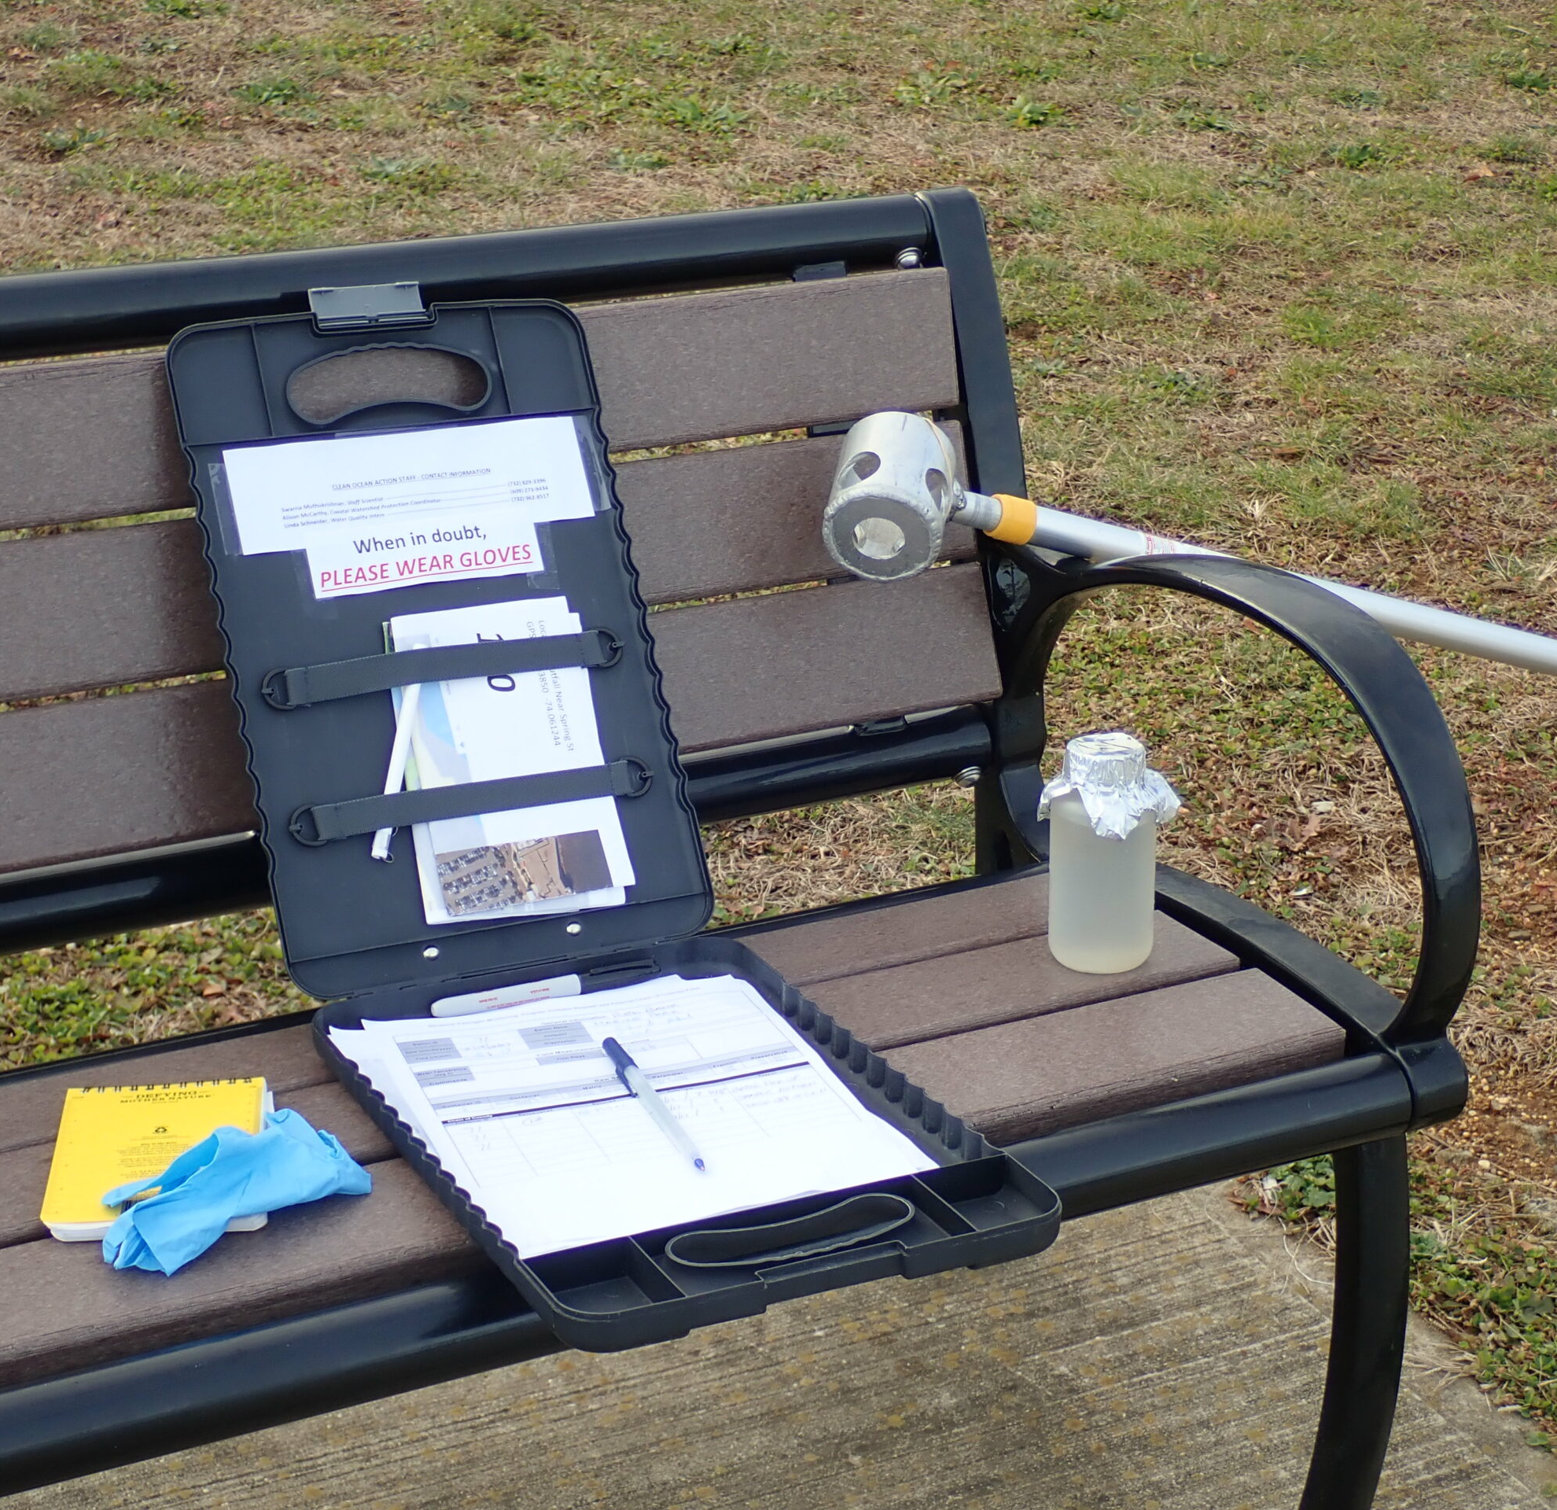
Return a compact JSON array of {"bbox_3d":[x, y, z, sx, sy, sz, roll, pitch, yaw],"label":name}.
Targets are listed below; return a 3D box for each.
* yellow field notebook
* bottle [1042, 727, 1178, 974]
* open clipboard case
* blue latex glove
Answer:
[{"bbox_3d":[-0.310,0.202,1.547,0.102,0.014,0.152,-3,18,-7],"label":"yellow field notebook"},{"bbox_3d":[0.191,0.055,1.792,0.080,0.133,0.079,-1,19,0],"label":"bottle"},{"bbox_3d":[-0.109,-0.011,1.605,0.254,0.373,0.611,-9,20,-25],"label":"open clipboard case"},{"bbox_3d":[-0.275,0.207,1.492,0.133,0.034,0.080,-18,25,-41],"label":"blue latex glove"}]

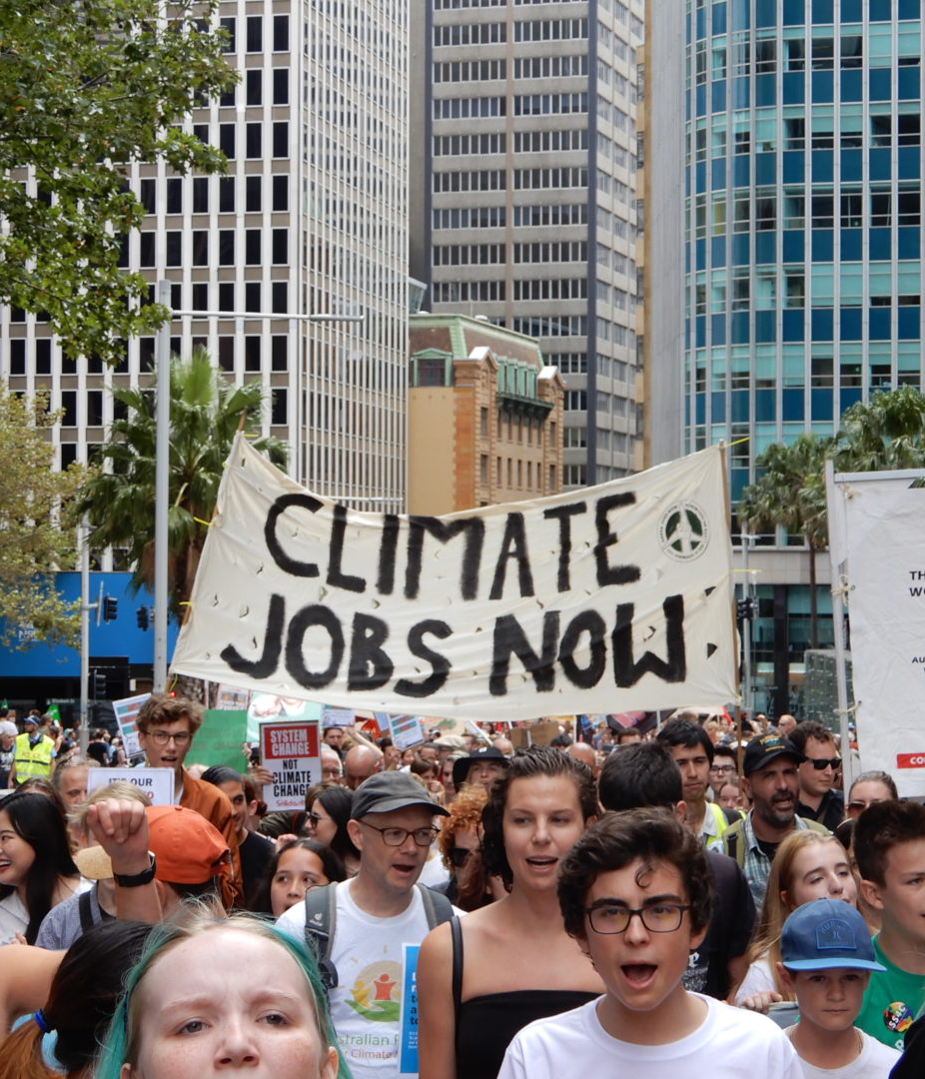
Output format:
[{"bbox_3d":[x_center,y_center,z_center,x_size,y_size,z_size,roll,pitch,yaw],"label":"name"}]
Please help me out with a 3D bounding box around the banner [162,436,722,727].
[{"bbox_3d":[-0.031,0.168,11.500,2.410,1.200,0.200,0,-1,6],"label":"banner"}]

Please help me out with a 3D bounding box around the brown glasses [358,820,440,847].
[{"bbox_3d":[-0.137,0.607,5.620,0.137,0.045,0.142,2,7,-28],"label":"brown glasses"}]

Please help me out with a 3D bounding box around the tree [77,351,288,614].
[{"bbox_3d":[-6.540,0.564,63.000,4.900,10.000,4.900,0,-1,0],"label":"tree"}]

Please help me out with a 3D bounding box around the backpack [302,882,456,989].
[{"bbox_3d":[-0.175,0.940,5.720,0.320,0.460,0.330,0,-1,2],"label":"backpack"}]

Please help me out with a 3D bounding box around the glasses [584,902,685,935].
[{"bbox_3d":[0.233,0.508,3.620,0.139,0.043,0.140,-3,-7,5],"label":"glasses"}]

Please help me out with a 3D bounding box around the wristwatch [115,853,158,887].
[{"bbox_3d":[-0.484,0.488,4.000,0.060,0.040,0.057,16,28,41],"label":"wristwatch"}]

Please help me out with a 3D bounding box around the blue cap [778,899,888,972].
[{"bbox_3d":[0.634,0.680,4.640,0.170,0.125,0.260,-1,6,-6],"label":"blue cap"}]

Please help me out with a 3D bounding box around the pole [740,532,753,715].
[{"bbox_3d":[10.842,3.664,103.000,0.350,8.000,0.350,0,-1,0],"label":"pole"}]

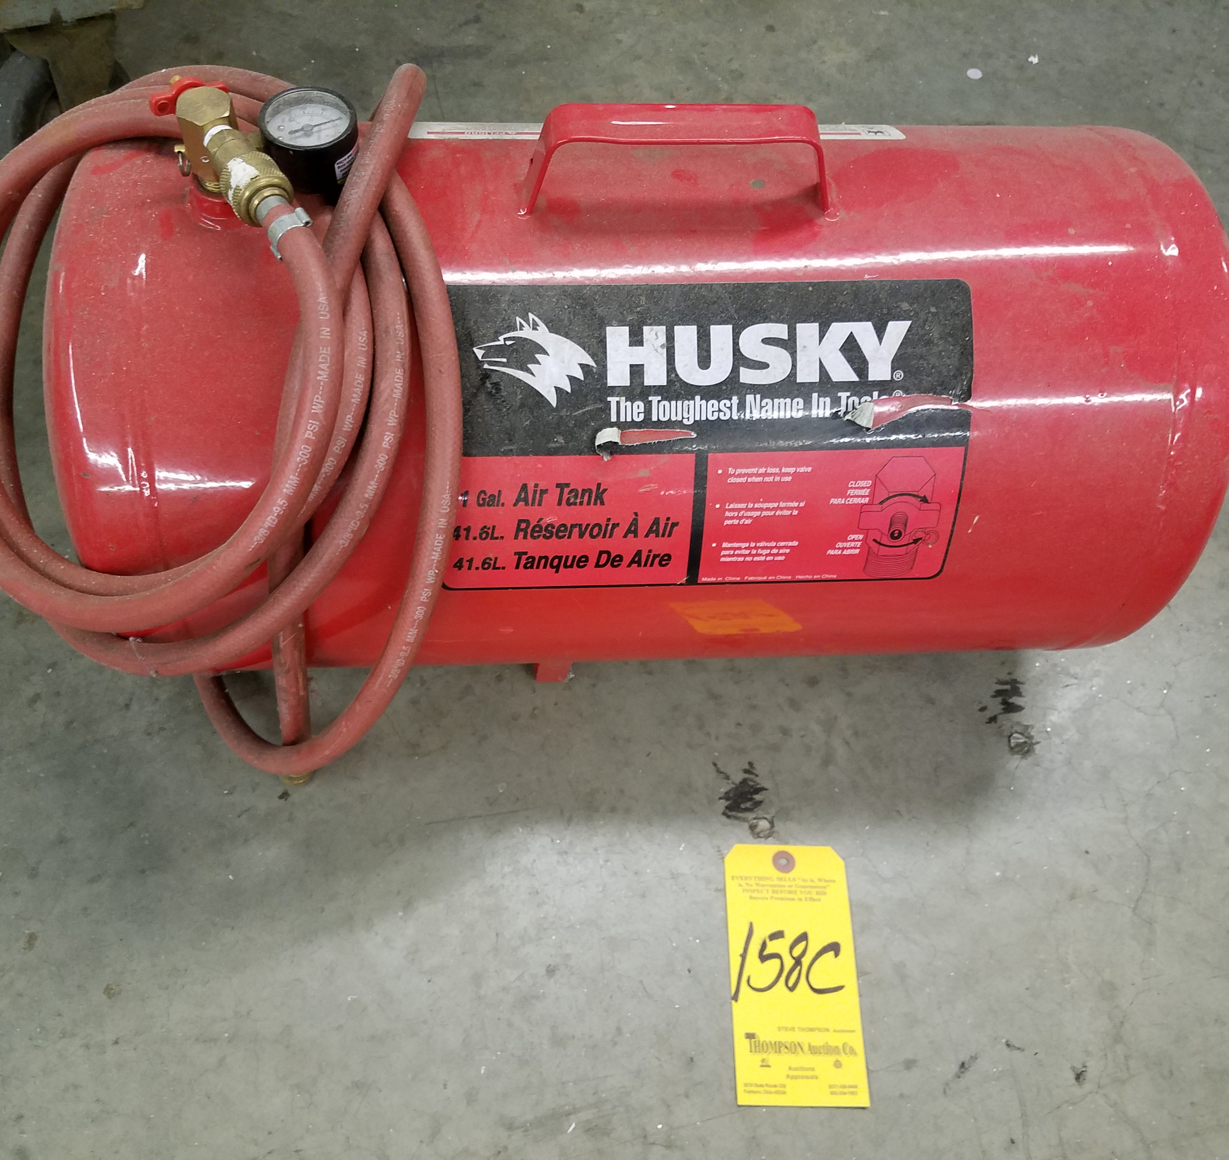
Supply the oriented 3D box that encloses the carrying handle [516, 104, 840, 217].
[{"bbox_3d":[0.030,-0.196,0.539,0.149,0.043,0.027,-1,58,-4],"label":"carrying handle"}]

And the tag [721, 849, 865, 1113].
[{"bbox_3d":[0.107,0.233,0.696,0.076,0.001,0.152,2,58,-3],"label":"tag"}]

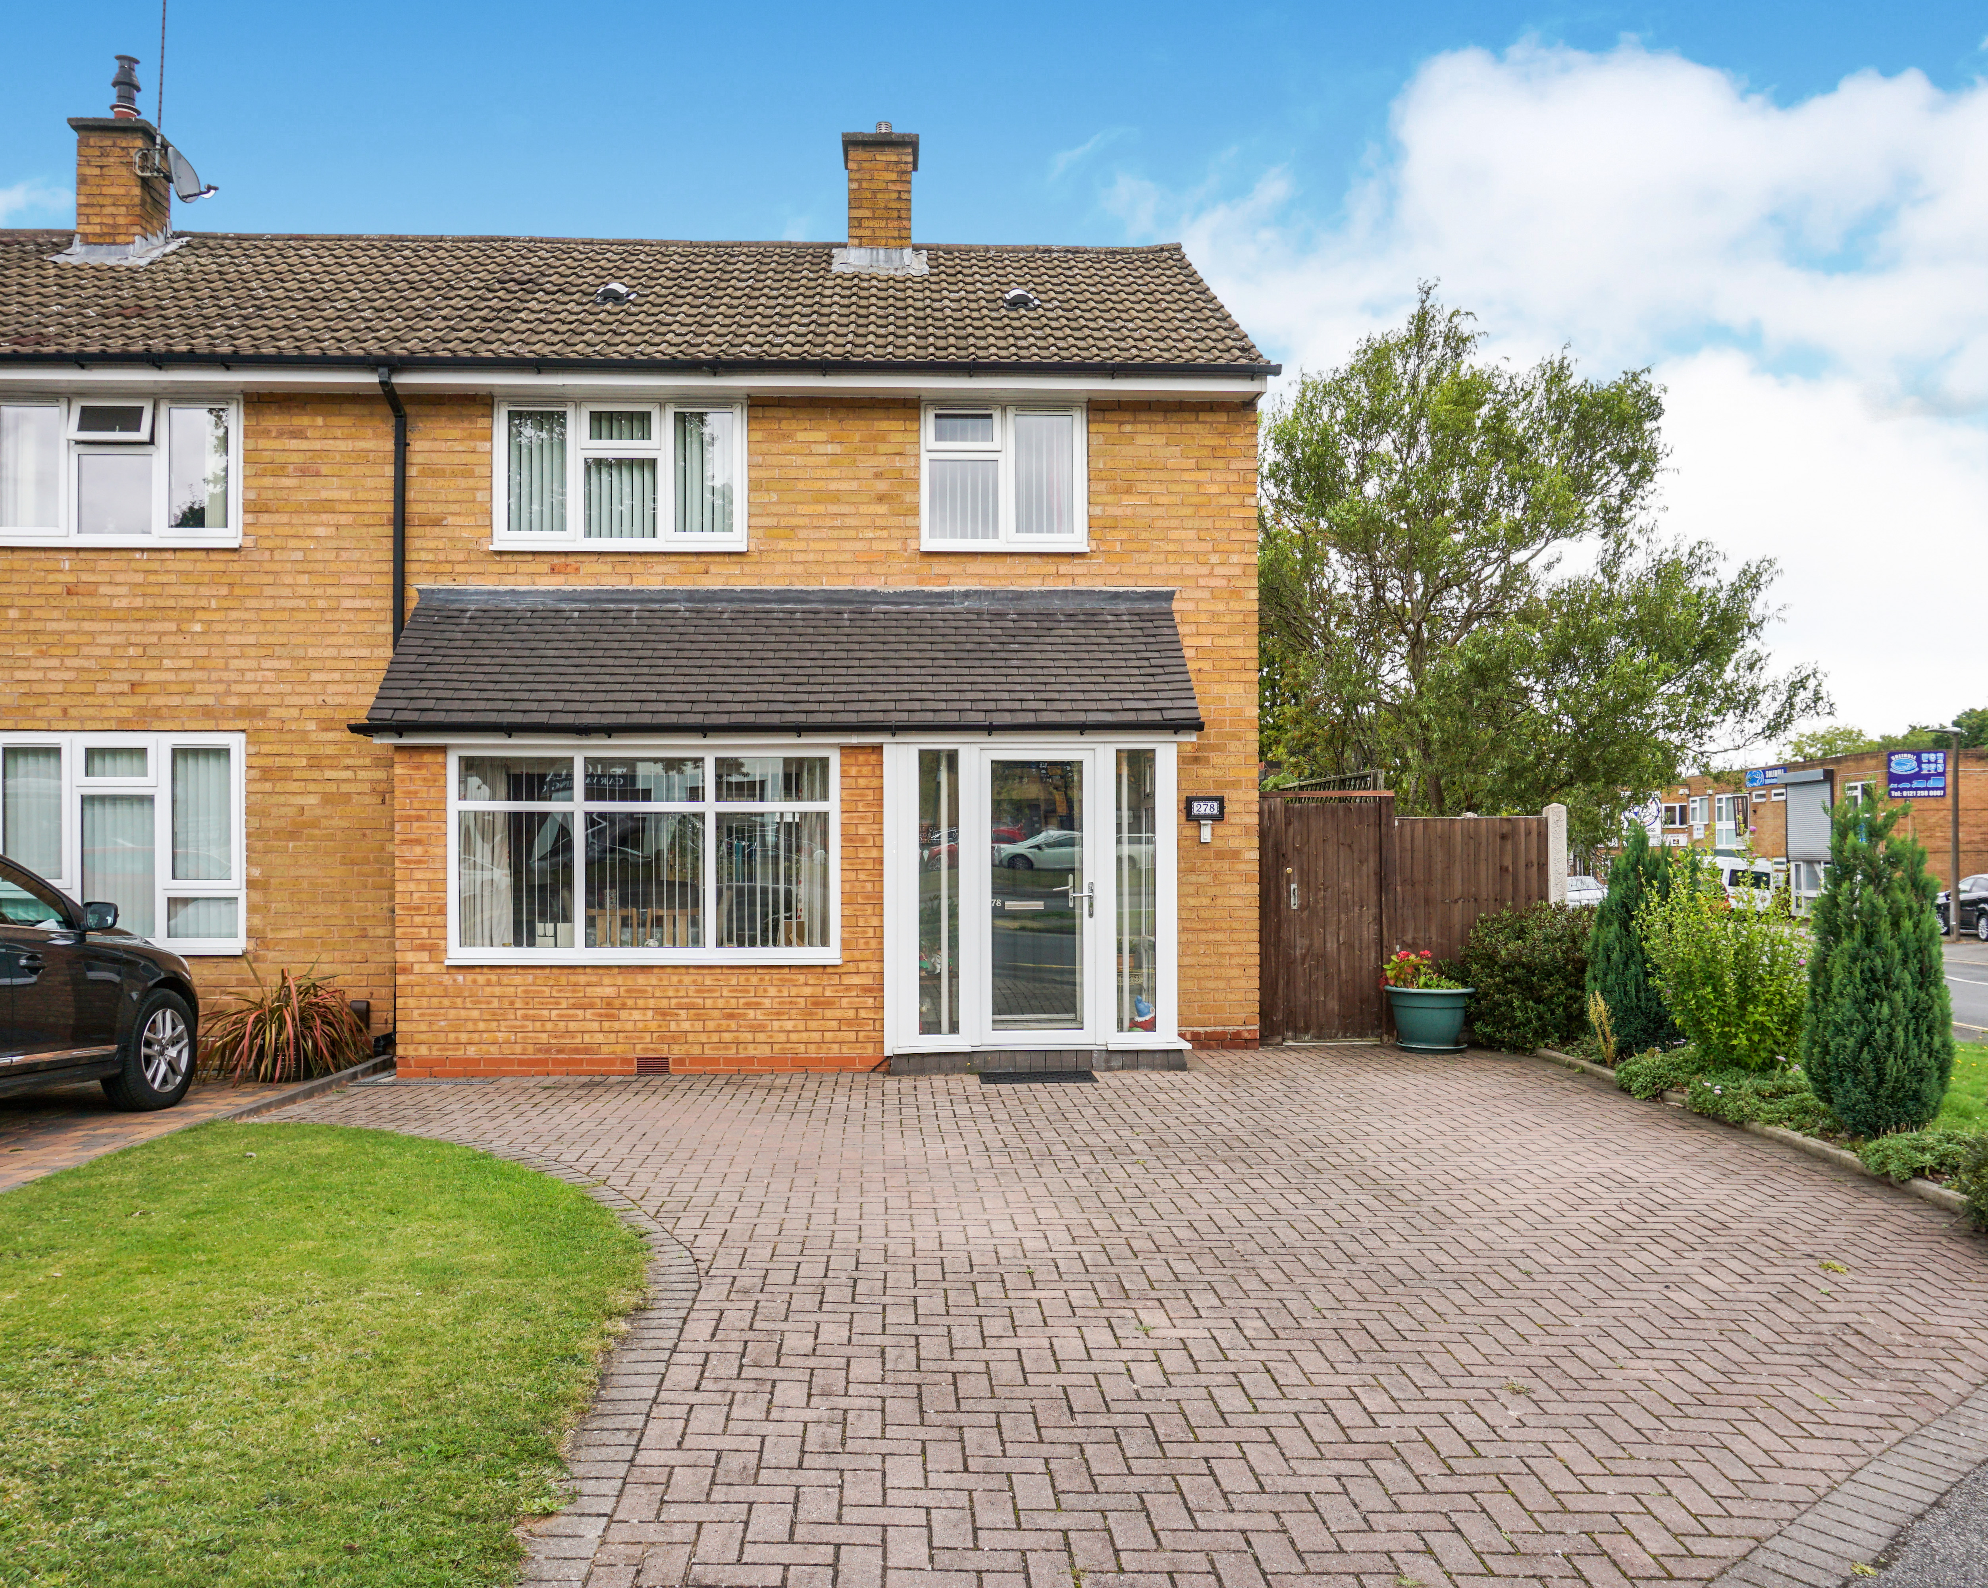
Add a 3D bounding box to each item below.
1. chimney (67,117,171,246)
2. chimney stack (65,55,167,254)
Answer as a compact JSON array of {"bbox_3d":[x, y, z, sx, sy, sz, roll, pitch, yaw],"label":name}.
[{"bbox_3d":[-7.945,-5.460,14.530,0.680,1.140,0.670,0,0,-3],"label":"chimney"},{"bbox_3d":[-7.945,-5.820,14.530,0.680,1.840,0.670,0,0,-3],"label":"chimney stack"}]

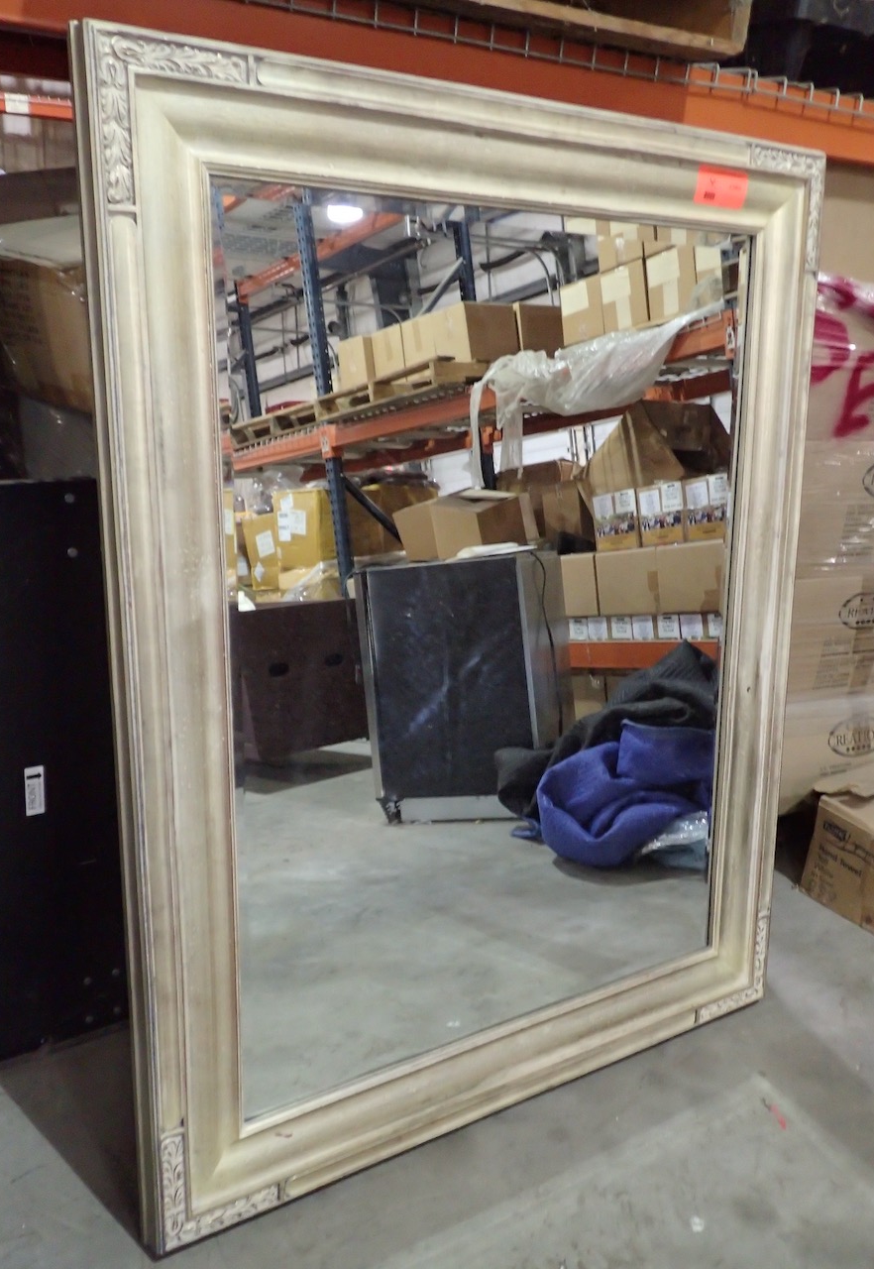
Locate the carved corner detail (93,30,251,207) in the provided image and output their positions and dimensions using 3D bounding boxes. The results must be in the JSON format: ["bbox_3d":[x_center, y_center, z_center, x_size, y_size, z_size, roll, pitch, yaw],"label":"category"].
[{"bbox_3d":[-0.277,-0.544,1.188,0.174,0.172,0.022,-8,14,-32],"label":"carved corner detail"}]

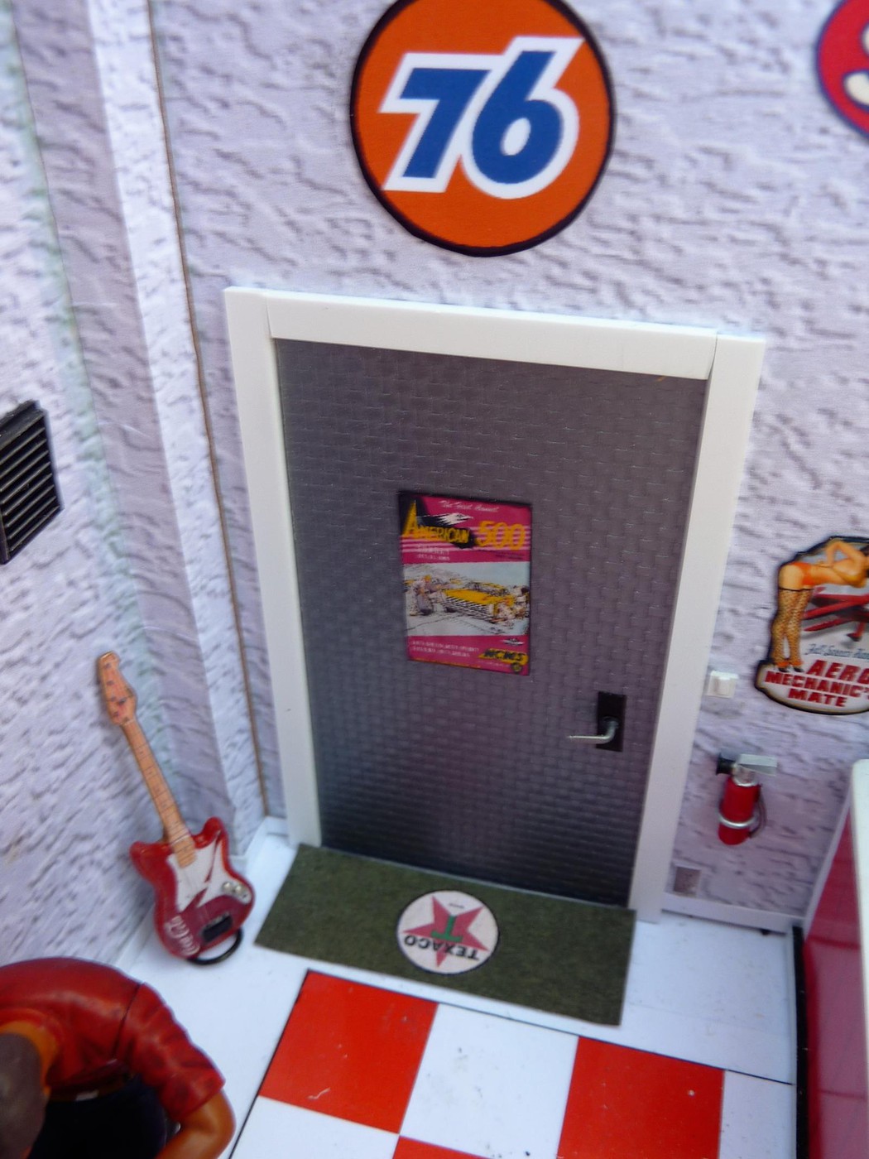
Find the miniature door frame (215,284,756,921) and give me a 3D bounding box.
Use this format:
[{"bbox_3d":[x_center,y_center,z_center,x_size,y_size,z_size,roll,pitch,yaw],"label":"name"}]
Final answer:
[{"bbox_3d":[0.006,0.011,0.150,0.069,0.105,0.003,8,34,13],"label":"miniature door frame"}]

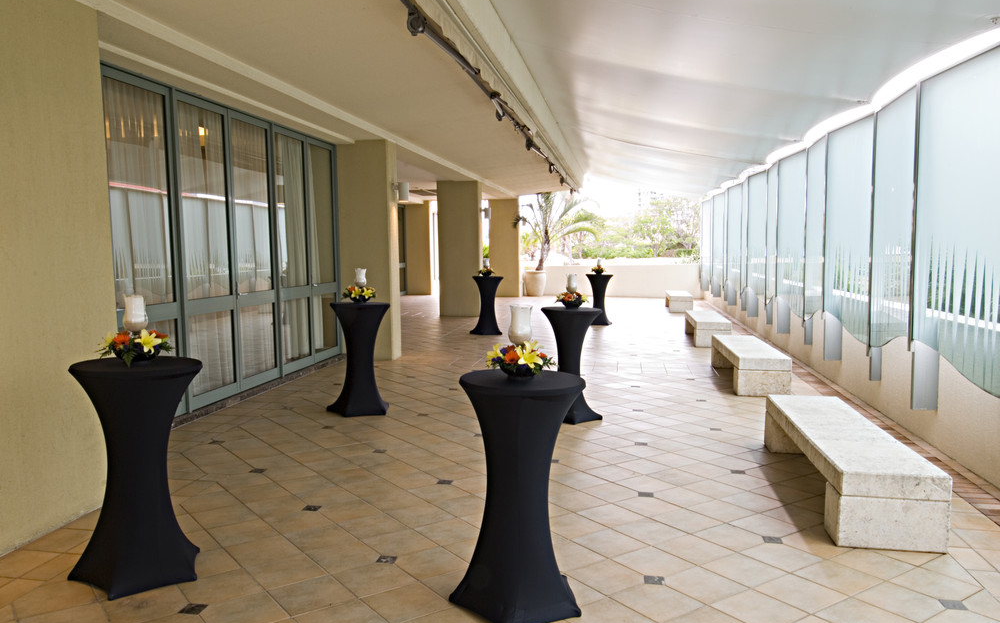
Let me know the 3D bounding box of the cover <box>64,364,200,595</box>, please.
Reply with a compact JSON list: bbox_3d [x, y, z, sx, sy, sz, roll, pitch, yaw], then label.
[{"bbox_3d":[-1.885,0.830,3.919,0.625,1.095,0.625,0,5,9],"label":"cover"}]

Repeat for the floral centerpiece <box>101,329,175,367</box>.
[{"bbox_3d":[-1.893,0.183,3.905,0.345,0.168,0.345,0,5,9],"label":"floral centerpiece"}]

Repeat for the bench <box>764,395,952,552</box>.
[{"bbox_3d":[2.450,1.059,5.432,0.580,0.450,2.260,1,5,9],"label":"bench"}]

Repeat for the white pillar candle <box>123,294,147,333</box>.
[{"bbox_3d":[-1.895,0.018,3.905,0.118,0.205,0.118,0,5,9],"label":"white pillar candle"}]

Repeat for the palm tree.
[{"bbox_3d":[1.953,-2.887,25.500,3.000,3.100,2.800,0,5,0],"label":"palm tree"}]

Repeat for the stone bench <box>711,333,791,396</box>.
[{"bbox_3d":[3.234,0.673,9.822,0.580,0.450,2.220,1,5,8],"label":"stone bench"}]

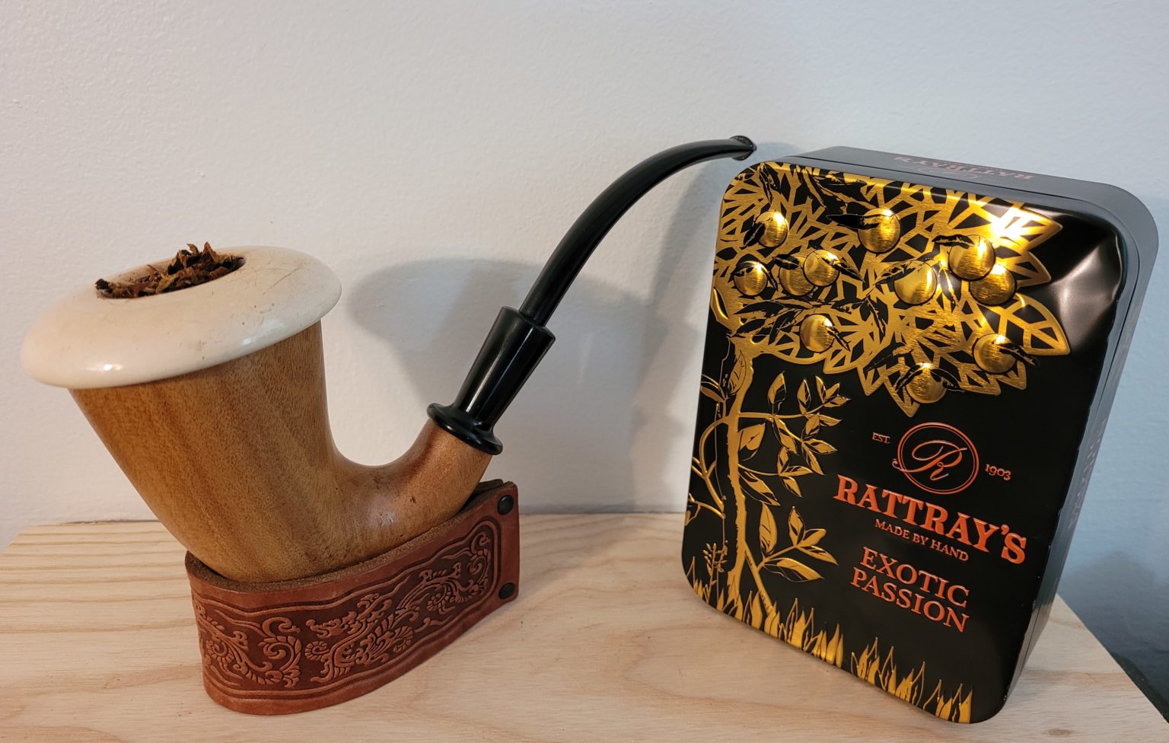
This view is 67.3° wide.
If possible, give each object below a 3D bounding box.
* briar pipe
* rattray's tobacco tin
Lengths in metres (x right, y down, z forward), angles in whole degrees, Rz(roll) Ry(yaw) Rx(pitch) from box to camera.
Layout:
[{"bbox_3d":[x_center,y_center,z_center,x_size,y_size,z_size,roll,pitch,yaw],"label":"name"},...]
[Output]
[{"bbox_3d":[-0.032,-0.003,0.221,0.187,0.102,0.062,-12,27,-30],"label":"briar pipe"},{"bbox_3d":[0.082,0.014,0.236,0.093,0.133,0.043,20,28,35],"label":"rattray's tobacco tin"}]

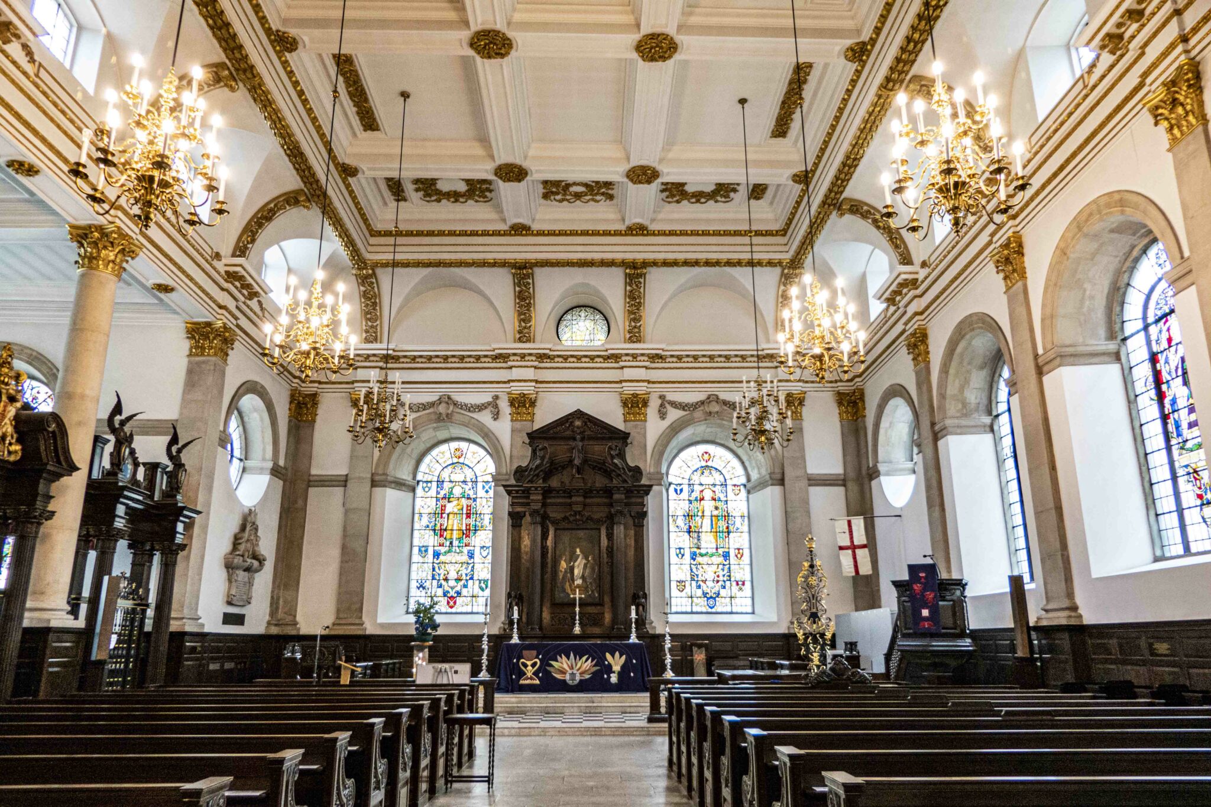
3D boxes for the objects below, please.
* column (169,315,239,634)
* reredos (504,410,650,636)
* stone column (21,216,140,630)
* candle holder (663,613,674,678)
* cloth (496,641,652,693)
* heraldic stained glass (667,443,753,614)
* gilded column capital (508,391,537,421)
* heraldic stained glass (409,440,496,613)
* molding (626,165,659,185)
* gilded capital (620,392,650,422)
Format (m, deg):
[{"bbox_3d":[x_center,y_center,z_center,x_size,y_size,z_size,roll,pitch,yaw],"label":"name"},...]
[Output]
[{"bbox_3d":[-8.394,1.390,16.470,0.850,6.270,0.750,0,-16,-1],"label":"column"},{"bbox_3d":[-0.652,2.850,19.080,3.471,5.467,0.850,0,-17,-1],"label":"reredos"},{"bbox_3d":[-8.280,0.242,12.671,0.840,6.286,0.840,0,-16,-1],"label":"stone column"},{"bbox_3d":[1.289,4.974,16.596,0.230,1.267,0.230,0,-17,-1],"label":"candle holder"},{"bbox_3d":[-0.661,5.561,17.063,3.140,1.011,0.950,0,-17,-1],"label":"cloth"},{"bbox_3d":[2.798,3.360,22.145,2.278,4.654,0.130,0,-16,-1],"label":"heraldic stained glass"},{"bbox_3d":[-2.238,0.114,21.725,0.786,0.806,0.320,0,-16,-1],"label":"gilded column capital"},{"bbox_3d":[-3.741,3.005,20.073,2.061,4.300,0.200,0,-17,-1],"label":"heraldic stained glass"},{"bbox_3d":[0.847,-5.258,18.530,0.780,0.150,0.760,0,-17,-1],"label":"molding"},{"bbox_3d":[0.746,0.114,20.190,0.733,0.758,0.350,0,-17,-1],"label":"gilded capital"}]

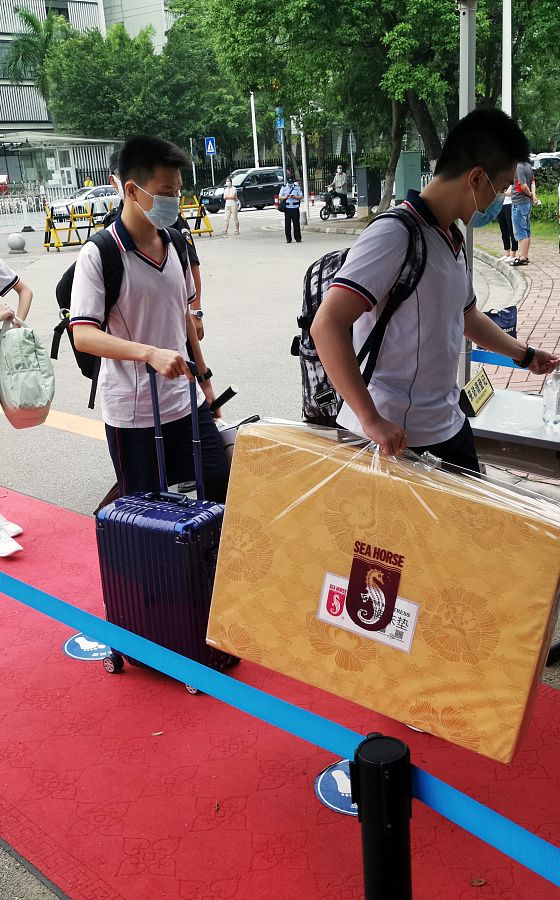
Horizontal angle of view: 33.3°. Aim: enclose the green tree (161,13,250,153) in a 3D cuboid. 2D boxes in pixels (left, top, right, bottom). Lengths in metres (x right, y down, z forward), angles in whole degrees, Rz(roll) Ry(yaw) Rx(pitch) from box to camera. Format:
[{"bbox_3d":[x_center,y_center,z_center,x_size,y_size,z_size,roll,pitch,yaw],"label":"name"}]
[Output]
[{"bbox_3d":[-3.980,-18.563,50.000,6.000,9.000,6.000,-3,16,0],"label":"green tree"}]

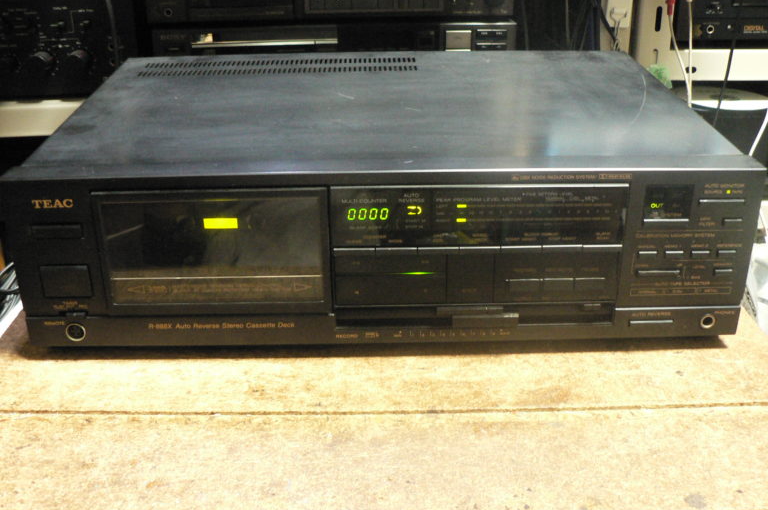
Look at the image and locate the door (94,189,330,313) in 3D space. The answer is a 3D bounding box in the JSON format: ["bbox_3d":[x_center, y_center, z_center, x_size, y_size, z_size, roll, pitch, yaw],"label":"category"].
[{"bbox_3d":[-0.098,-0.002,0.471,0.134,0.081,0.015,-1,26,-1],"label":"door"}]

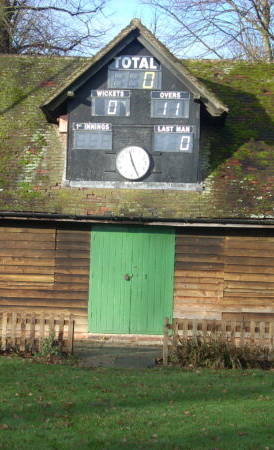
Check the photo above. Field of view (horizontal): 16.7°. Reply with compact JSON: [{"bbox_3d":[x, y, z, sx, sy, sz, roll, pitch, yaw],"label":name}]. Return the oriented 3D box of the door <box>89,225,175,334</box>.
[{"bbox_3d":[-0.083,1.044,17.439,1.582,2.004,0.080,2,-2,2],"label":"door"}]

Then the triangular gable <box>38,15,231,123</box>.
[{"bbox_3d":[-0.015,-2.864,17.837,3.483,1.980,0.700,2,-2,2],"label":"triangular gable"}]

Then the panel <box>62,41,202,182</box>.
[{"bbox_3d":[-0.049,-2.116,17.811,2.508,2.788,0.100,2,-2,2],"label":"panel"}]

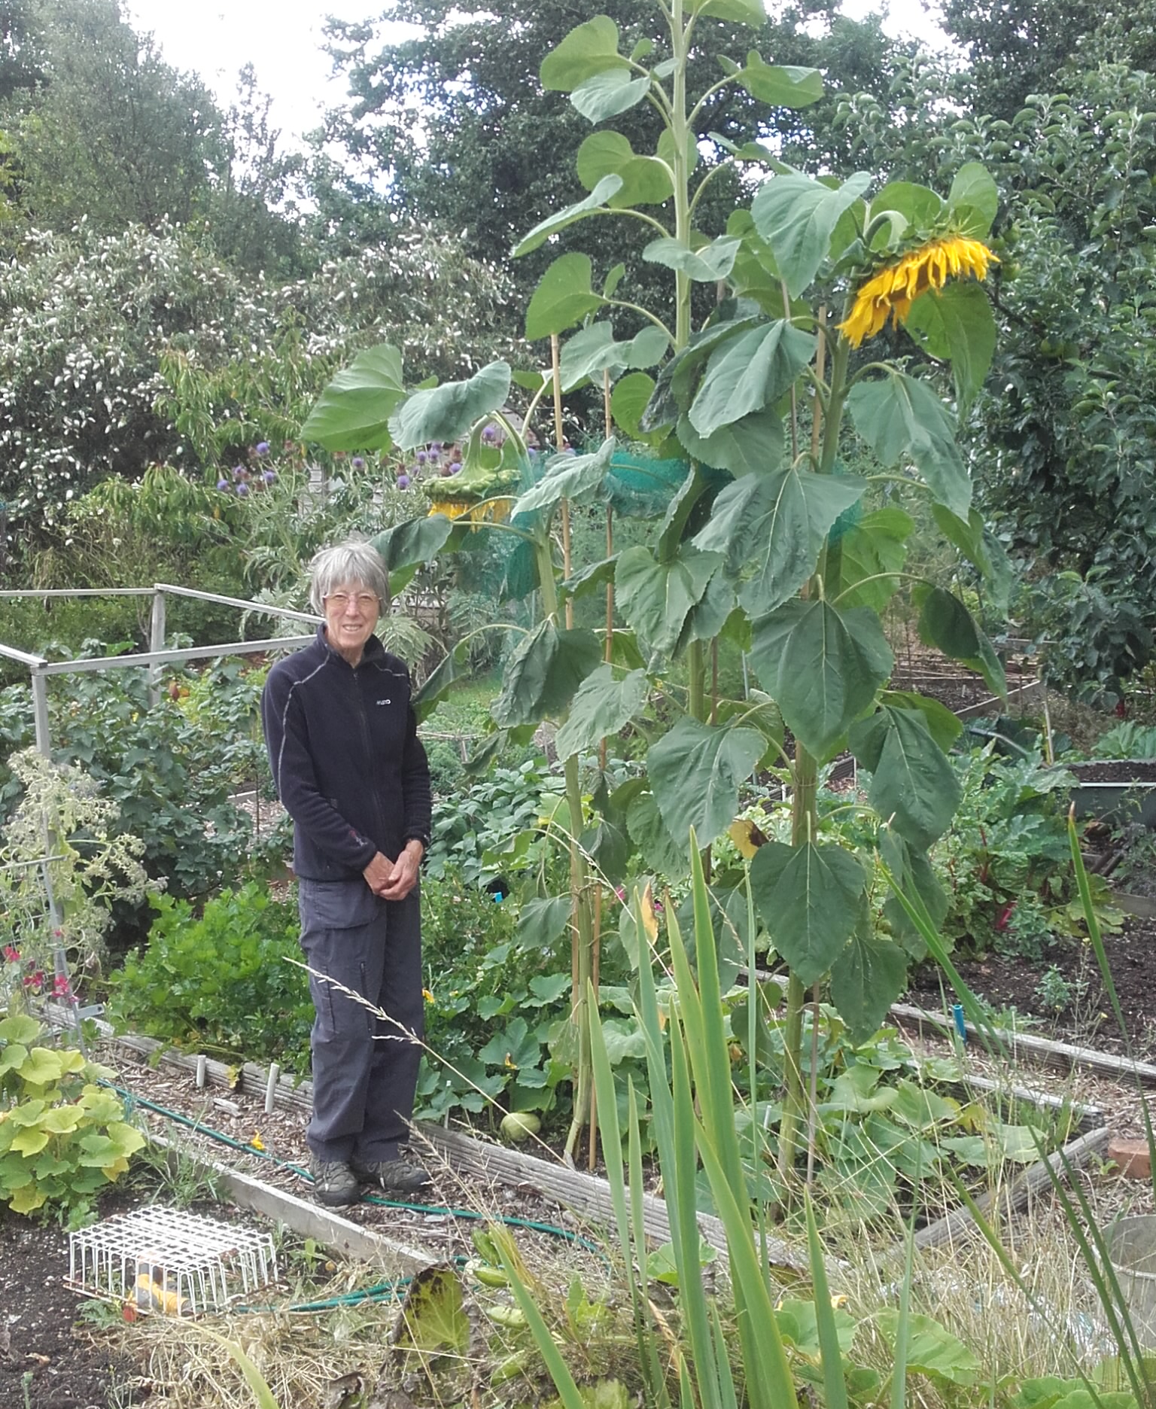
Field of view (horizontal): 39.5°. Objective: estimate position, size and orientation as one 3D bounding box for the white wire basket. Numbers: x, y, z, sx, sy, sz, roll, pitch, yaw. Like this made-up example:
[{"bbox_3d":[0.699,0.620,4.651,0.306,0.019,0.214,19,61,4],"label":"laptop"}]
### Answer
[{"bbox_3d":[-0.897,1.241,3.594,0.390,0.105,0.280,3,5,35],"label":"white wire basket"}]

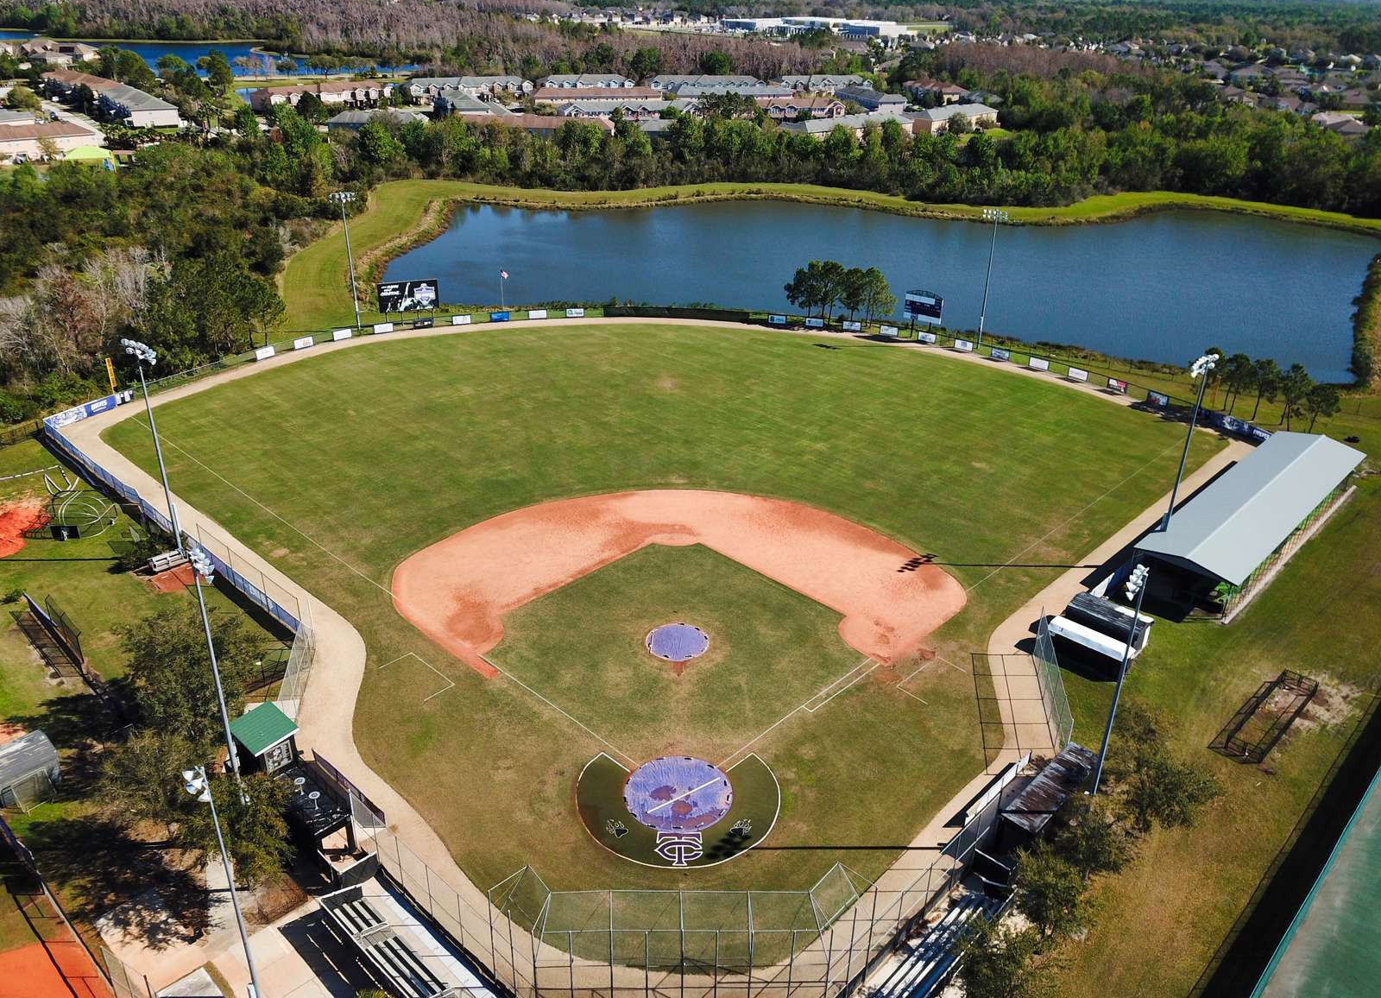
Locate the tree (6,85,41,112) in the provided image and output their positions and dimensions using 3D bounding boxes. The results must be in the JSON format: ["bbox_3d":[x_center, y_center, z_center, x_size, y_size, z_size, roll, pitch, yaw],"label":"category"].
[{"bbox_3d":[-236.530,-142.360,367.840,11.500,8.400,11.500,-13,30,-27],"label":"tree"}]

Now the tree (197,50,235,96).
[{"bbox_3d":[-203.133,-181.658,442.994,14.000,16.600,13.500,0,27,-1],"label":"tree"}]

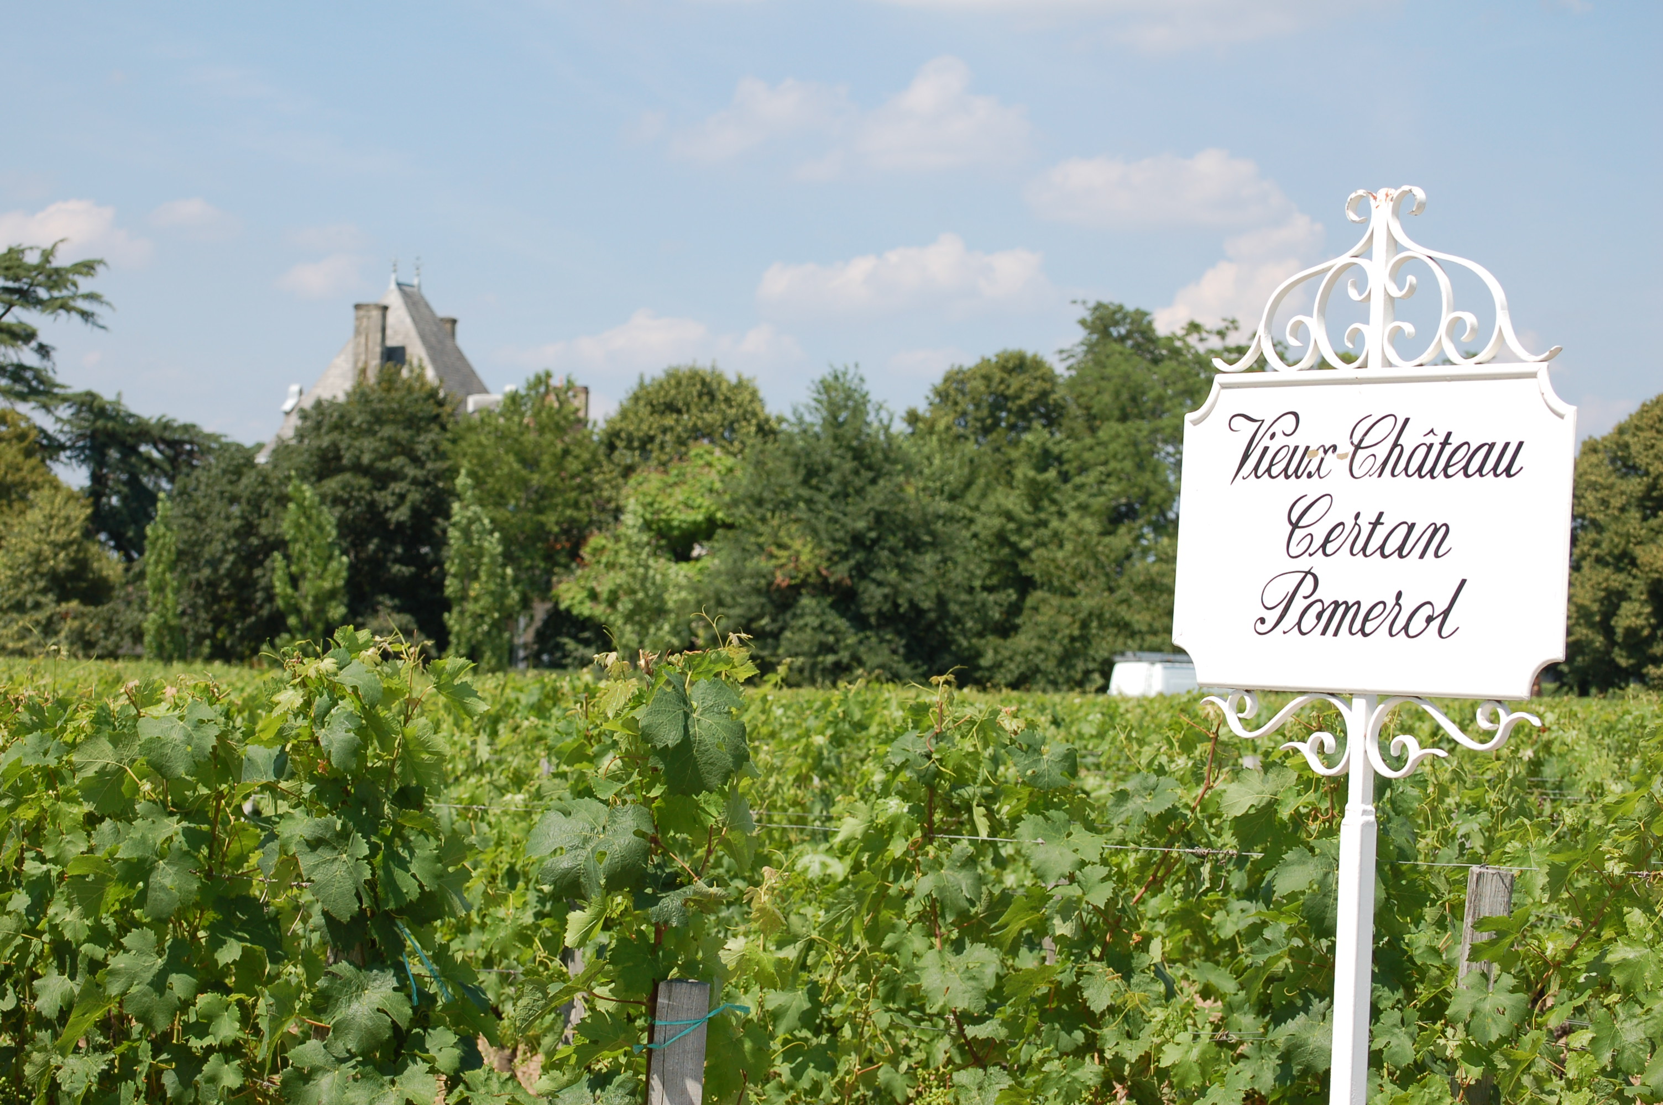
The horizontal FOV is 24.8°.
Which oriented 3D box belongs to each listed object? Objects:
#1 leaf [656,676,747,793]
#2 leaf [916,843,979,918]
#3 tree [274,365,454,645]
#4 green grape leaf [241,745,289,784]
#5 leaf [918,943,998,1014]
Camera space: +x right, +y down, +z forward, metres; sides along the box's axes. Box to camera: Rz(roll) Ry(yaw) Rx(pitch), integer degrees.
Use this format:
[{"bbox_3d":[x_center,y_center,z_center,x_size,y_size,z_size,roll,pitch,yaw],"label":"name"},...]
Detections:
[{"bbox_3d":[-0.169,0.240,4.920,0.120,0.152,0.045,2,-11,-5],"label":"leaf"},{"bbox_3d":[0.201,0.569,6.550,0.112,0.130,0.050,2,-2,2],"label":"leaf"},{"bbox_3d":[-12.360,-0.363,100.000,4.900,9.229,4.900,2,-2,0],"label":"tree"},{"bbox_3d":[-0.837,0.313,5.600,0.078,0.075,0.035,1,-23,19],"label":"green grape leaf"},{"bbox_3d":[0.216,0.724,6.450,0.138,0.128,0.045,1,-20,10],"label":"leaf"}]

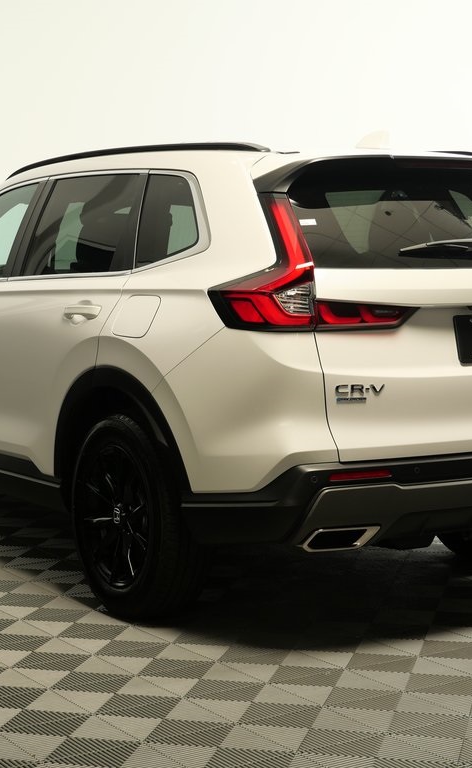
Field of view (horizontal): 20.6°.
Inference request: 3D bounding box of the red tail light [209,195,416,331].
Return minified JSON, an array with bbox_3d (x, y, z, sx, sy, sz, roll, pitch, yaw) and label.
[{"bbox_3d":[0.208,-0.369,3.911,0.599,0.425,0.342,-3,6,-32],"label":"red tail light"}]

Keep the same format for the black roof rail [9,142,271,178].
[{"bbox_3d":[-0.439,-0.826,4.808,0.054,0.070,1.900,-4,6,-34],"label":"black roof rail"}]

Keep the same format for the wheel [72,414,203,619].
[{"bbox_3d":[-0.331,0.441,4.375,0.235,0.720,0.708,-3,6,-32],"label":"wheel"}]

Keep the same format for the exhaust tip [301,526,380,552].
[{"bbox_3d":[0.293,0.450,3.837,0.245,0.070,0.114,-3,6,-32],"label":"exhaust tip"}]

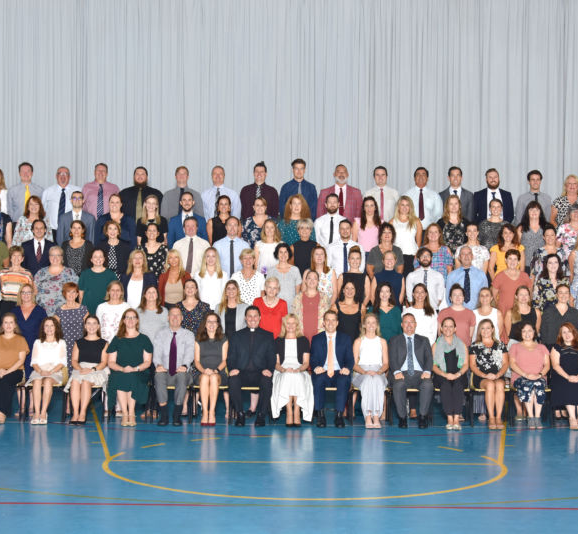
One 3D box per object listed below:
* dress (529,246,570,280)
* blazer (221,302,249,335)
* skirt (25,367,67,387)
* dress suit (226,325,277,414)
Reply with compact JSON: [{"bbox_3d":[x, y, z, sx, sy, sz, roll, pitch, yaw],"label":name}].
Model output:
[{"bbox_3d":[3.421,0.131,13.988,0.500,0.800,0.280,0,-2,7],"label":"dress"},{"bbox_3d":[-0.680,0.738,13.241,0.450,0.620,0.270,1,-2,-2],"label":"blazer"},{"bbox_3d":[-2.846,1.280,12.468,0.460,0.280,0.500,1,-2,-6],"label":"skirt"},{"bbox_3d":[-0.444,1.237,12.622,0.560,1.010,0.620,1,-2,-1],"label":"dress suit"}]

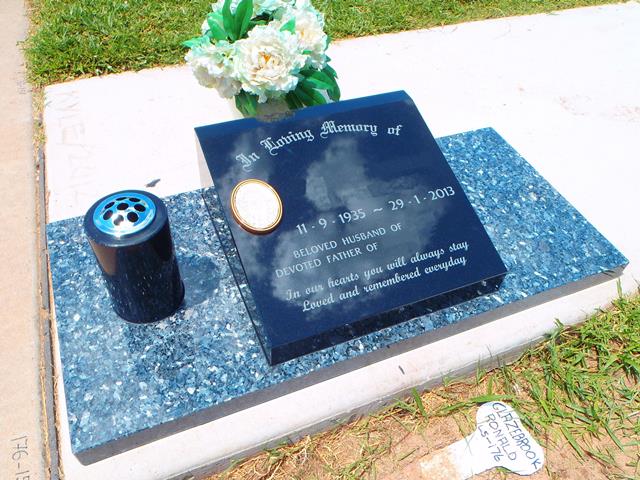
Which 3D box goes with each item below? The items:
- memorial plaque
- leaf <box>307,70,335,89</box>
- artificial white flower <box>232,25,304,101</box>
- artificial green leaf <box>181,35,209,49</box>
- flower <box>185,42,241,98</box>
[{"bbox_3d":[0.051,-0.059,0.972,0.451,0.158,0.432,-15,51,-18],"label":"memorial plaque"},{"bbox_3d":[0.001,-0.343,1.107,0.068,0.018,0.038,14,65,-27],"label":"leaf"},{"bbox_3d":[-0.102,-0.351,1.030,0.140,0.145,0.090,0,12,-6],"label":"artificial white flower"},{"bbox_3d":[-0.238,-0.379,0.988,0.058,0.014,0.030,-23,71,-28],"label":"artificial green leaf"},{"bbox_3d":[-0.203,-0.331,1.015,0.105,0.110,0.075,25,22,16],"label":"flower"}]

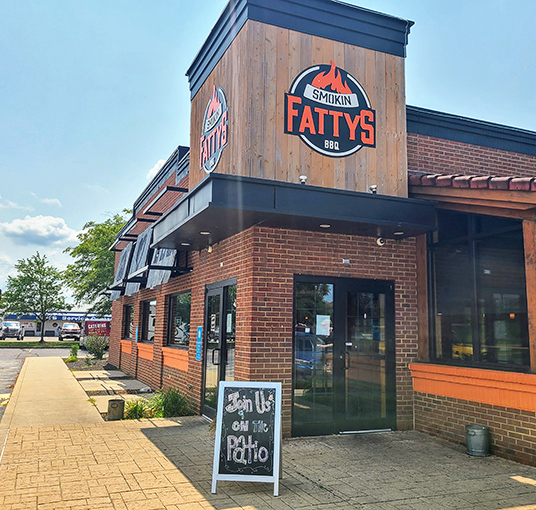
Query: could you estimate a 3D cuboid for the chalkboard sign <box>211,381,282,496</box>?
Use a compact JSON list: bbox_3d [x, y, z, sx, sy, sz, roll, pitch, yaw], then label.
[{"bbox_3d":[-0.170,1.691,4.844,0.593,0.939,0.566,0,-8,5],"label":"chalkboard sign"}]

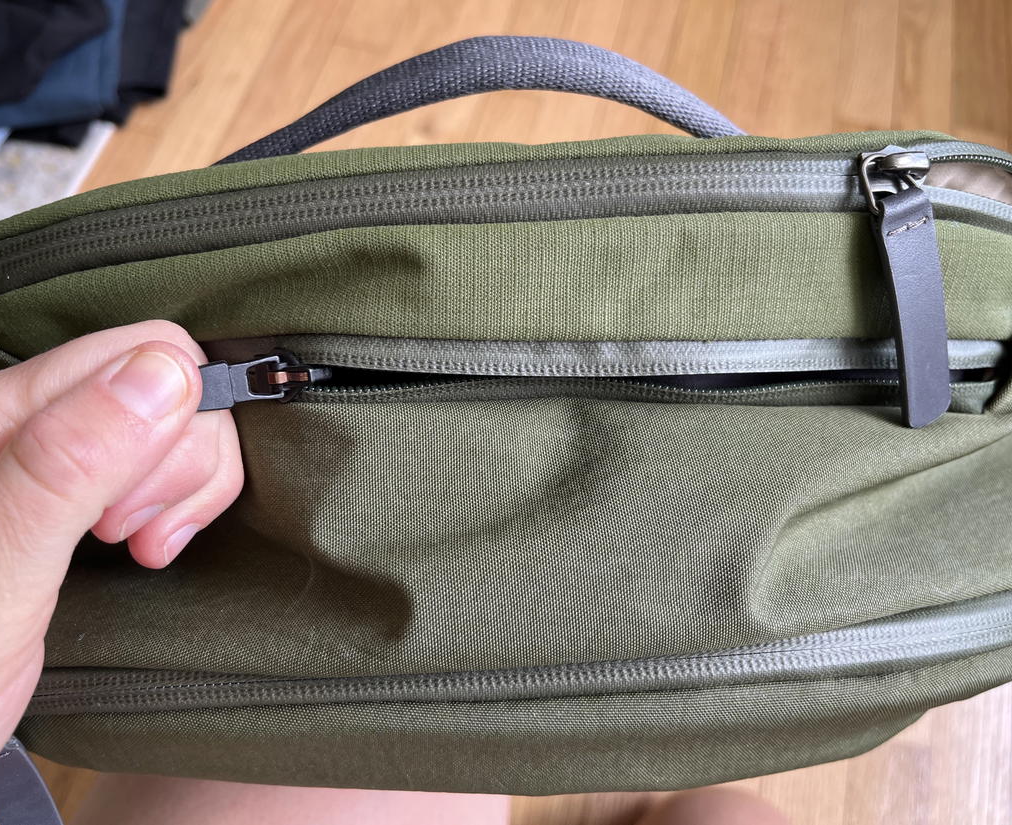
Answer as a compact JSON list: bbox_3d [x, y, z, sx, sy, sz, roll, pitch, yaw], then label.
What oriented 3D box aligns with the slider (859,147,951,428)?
[{"bbox_3d":[0.092,-0.028,0.189,0.017,0.013,0.064,-8,92,-5],"label":"slider"}]

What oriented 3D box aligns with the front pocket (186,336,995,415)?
[{"bbox_3d":[0.028,-0.008,0.182,0.183,0.020,0.019,-1,96,-9],"label":"front pocket"}]

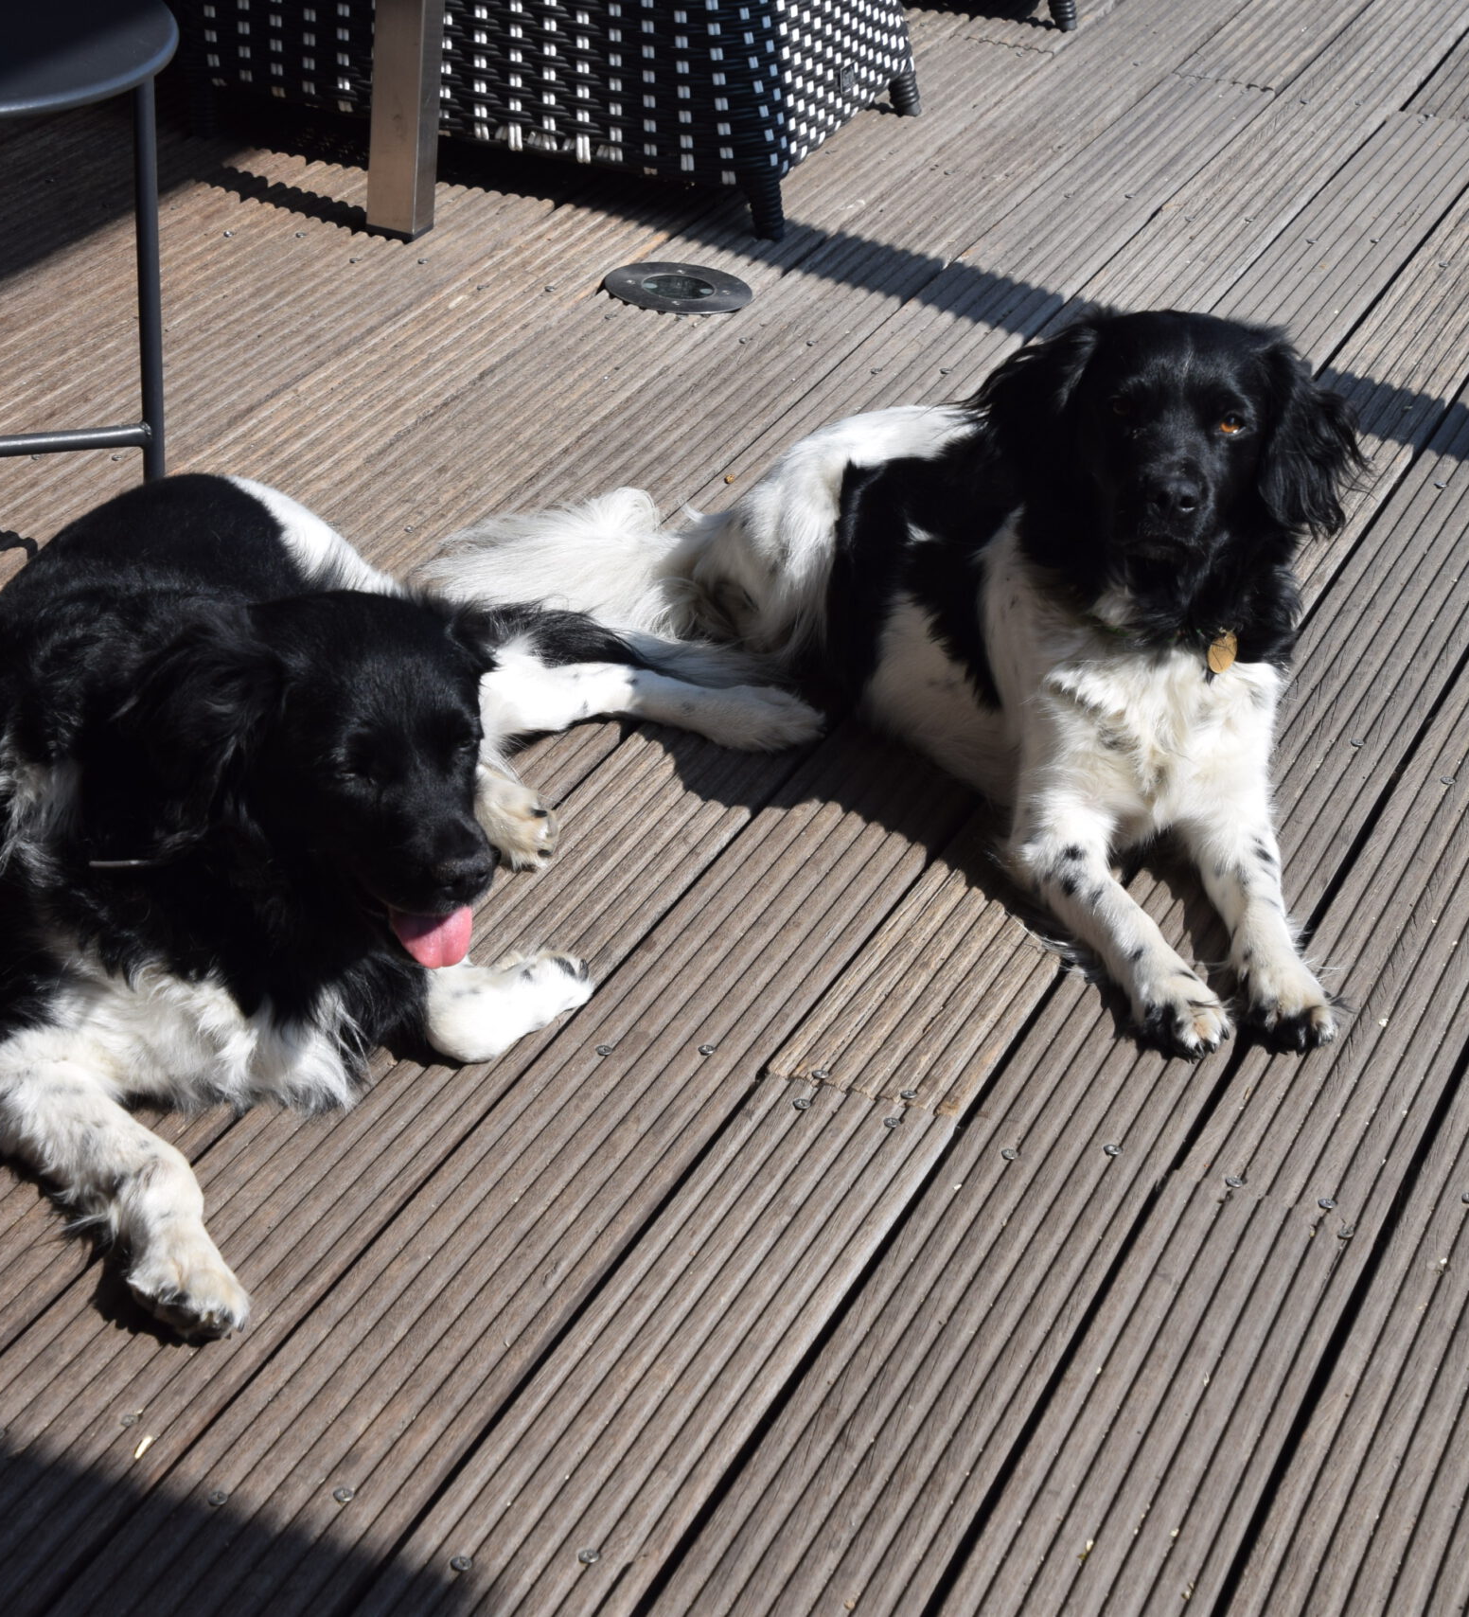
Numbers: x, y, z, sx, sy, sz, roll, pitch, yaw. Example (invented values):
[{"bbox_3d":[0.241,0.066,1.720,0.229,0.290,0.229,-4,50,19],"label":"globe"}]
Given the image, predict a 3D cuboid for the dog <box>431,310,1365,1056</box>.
[{"bbox_3d":[0.190,-0.236,3.057,0.357,0.450,0.999,-17,34,-35],"label":"dog"}]

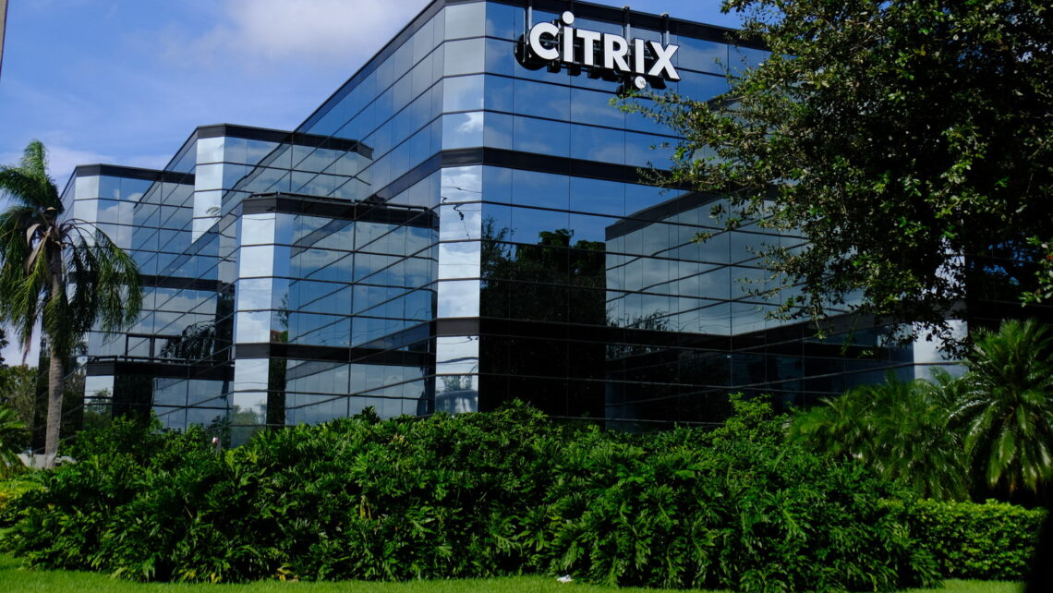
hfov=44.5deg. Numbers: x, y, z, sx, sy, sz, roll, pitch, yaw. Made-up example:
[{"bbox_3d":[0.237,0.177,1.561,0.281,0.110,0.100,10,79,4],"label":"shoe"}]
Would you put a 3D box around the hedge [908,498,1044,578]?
[{"bbox_3d":[6.629,3.732,19.794,2.600,1.200,1.000,1,-9,0],"label":"hedge"}]

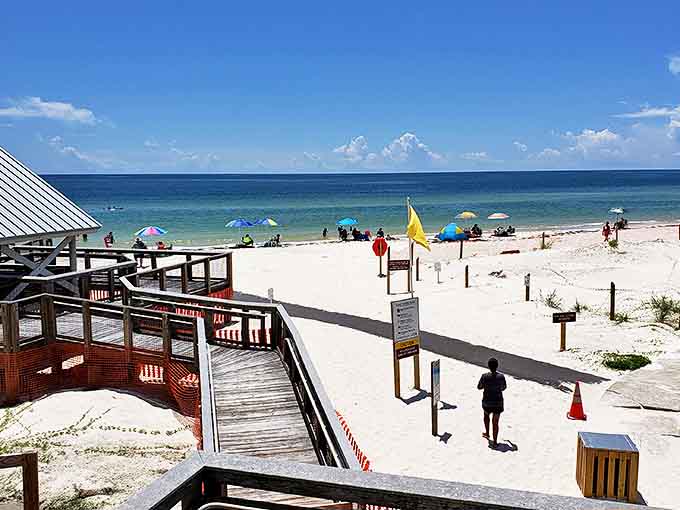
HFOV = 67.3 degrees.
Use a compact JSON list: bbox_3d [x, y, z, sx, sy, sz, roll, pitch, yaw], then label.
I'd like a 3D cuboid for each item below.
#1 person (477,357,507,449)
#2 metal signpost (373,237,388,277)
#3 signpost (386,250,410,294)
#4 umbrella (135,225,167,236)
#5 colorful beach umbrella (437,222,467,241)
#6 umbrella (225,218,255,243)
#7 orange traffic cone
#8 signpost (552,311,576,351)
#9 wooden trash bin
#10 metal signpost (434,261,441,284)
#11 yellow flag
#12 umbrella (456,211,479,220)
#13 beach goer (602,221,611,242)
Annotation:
[{"bbox_3d":[2.657,2.537,8.927,0.530,1.610,0.450,2,9,12],"label":"person"},{"bbox_3d":[2.022,0.130,25.444,0.900,1.960,0.100,-6,11,-30],"label":"metal signpost"},{"bbox_3d":[2.423,0.637,20.773,0.960,1.900,0.120,-4,10,-20],"label":"signpost"},{"bbox_3d":[-11.929,-1.482,32.200,2.050,0.500,2.050,0,9,0],"label":"umbrella"},{"bbox_3d":[8.762,-1.857,40.082,2.300,1.391,1.800,0,9,6],"label":"colorful beach umbrella"},{"bbox_3d":[-7.260,-1.686,37.148,2.050,1.907,2.050,0,9,0],"label":"umbrella"},{"bbox_3d":[4.556,2.770,9.766,0.370,0.720,0.370,2,9,16],"label":"orange traffic cone"},{"bbox_3d":[6.609,2.264,14.987,0.670,1.157,0.130,-1,9,-6],"label":"signpost"},{"bbox_3d":[4.374,3.480,8.399,0.765,0.886,0.493,1,9,10],"label":"wooden trash bin"},{"bbox_3d":[4.735,0.874,24.617,0.310,1.040,0.060,-1,9,-3],"label":"metal signpost"},{"bbox_3d":[1.655,-0.545,10.702,0.660,0.950,0.250,9,13,44],"label":"yellow flag"},{"bbox_3d":[10.651,-3.309,43.000,1.900,0.500,1.900,0,9,0],"label":"umbrella"},{"bbox_3d":[20.475,-1.789,39.121,0.520,1.600,0.450,2,10,17],"label":"beach goer"}]

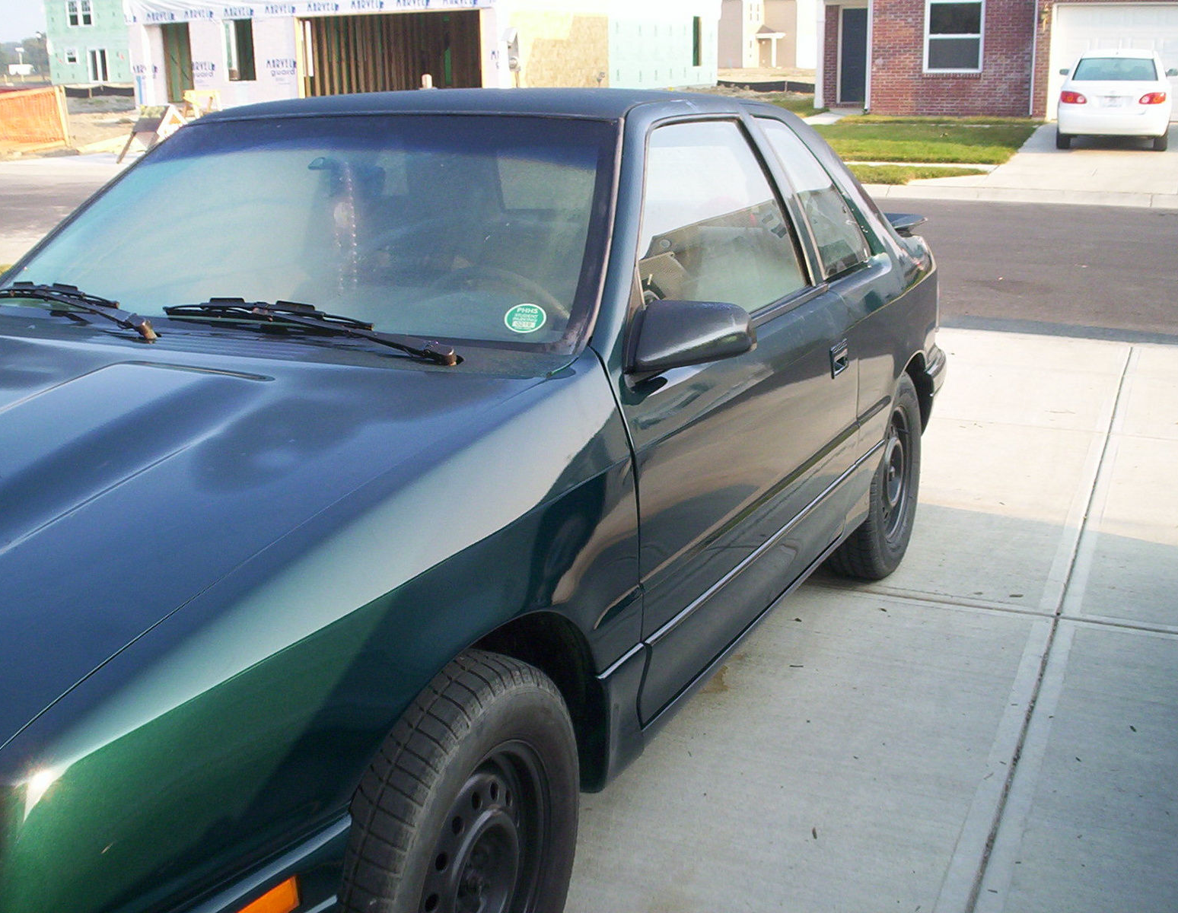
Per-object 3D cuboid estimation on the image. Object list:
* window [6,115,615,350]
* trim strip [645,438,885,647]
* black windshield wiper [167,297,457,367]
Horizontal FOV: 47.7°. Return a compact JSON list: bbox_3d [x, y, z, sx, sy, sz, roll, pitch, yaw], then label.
[{"bbox_3d":[-0.540,-0.474,2.591,1.340,0.090,0.610,6,55,24],"label":"window"},{"bbox_3d":[0.438,0.127,2.831,0.020,0.022,1.660,6,15,24],"label":"trim strip"},{"bbox_3d":[-0.498,-0.226,2.334,0.720,0.065,0.100,12,18,32],"label":"black windshield wiper"}]

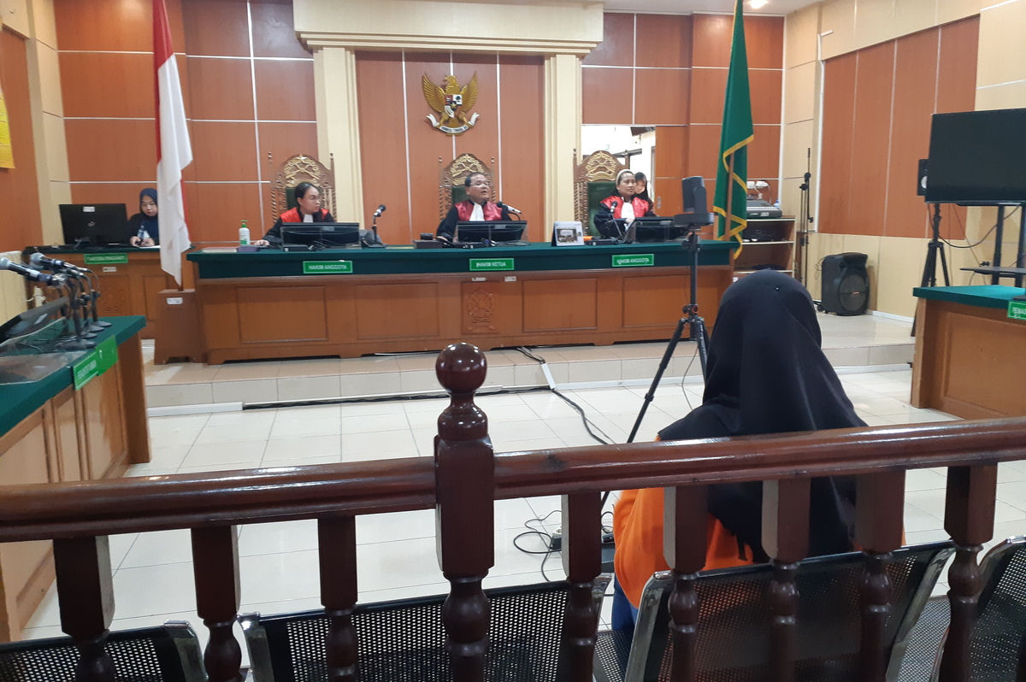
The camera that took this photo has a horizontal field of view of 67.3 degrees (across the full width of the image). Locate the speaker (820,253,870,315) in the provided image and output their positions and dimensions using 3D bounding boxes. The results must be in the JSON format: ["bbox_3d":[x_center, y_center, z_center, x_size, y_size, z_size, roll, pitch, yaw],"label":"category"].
[{"bbox_3d":[3.211,-0.552,7.469,0.360,0.600,0.340,-2,10,-9],"label":"speaker"}]

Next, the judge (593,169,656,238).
[{"bbox_3d":[1.031,-0.843,7.014,0.580,1.404,0.720,0,10,1],"label":"judge"}]

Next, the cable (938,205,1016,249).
[{"bbox_3d":[3.564,-0.874,5.900,0.560,0.330,0.180,5,12,30],"label":"cable"}]

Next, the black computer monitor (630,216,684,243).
[{"bbox_3d":[1.226,-0.954,6.630,0.560,0.290,0.070,-3,50,-12],"label":"black computer monitor"}]

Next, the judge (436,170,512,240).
[{"bbox_3d":[-0.331,-0.765,6.718,0.620,1.385,0.720,-2,10,-7],"label":"judge"}]

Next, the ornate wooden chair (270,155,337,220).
[{"bbox_3d":[-1.780,-0.817,6.598,0.610,1.567,0.640,-3,10,-12],"label":"ornate wooden chair"}]

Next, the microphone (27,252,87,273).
[{"bbox_3d":[-2.037,-0.349,3.460,0.232,0.055,0.055,-4,11,-19],"label":"microphone"}]

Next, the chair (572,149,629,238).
[{"bbox_3d":[0.894,-0.974,7.179,0.610,1.609,0.640,-3,10,-12],"label":"chair"}]

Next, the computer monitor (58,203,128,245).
[{"bbox_3d":[-3.475,-0.956,6.432,0.550,0.370,0.120,-1,15,2],"label":"computer monitor"}]

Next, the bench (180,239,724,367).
[{"bbox_3d":[-0.293,-0.369,6.211,4.155,0.776,0.860,-3,10,-12],"label":"bench"}]

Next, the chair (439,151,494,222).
[{"bbox_3d":[-0.367,-0.889,6.907,0.600,1.567,0.640,-3,10,-12],"label":"chair"}]

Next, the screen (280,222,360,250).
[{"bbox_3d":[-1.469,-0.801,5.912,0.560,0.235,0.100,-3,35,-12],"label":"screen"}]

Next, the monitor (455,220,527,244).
[{"bbox_3d":[-0.186,-0.891,6.322,0.560,0.290,0.070,-3,50,-12],"label":"monitor"}]

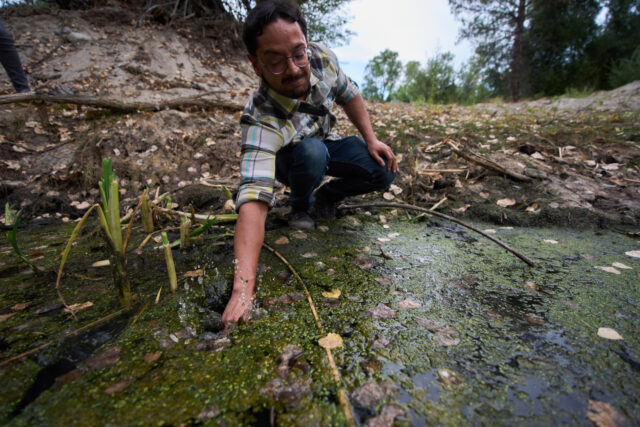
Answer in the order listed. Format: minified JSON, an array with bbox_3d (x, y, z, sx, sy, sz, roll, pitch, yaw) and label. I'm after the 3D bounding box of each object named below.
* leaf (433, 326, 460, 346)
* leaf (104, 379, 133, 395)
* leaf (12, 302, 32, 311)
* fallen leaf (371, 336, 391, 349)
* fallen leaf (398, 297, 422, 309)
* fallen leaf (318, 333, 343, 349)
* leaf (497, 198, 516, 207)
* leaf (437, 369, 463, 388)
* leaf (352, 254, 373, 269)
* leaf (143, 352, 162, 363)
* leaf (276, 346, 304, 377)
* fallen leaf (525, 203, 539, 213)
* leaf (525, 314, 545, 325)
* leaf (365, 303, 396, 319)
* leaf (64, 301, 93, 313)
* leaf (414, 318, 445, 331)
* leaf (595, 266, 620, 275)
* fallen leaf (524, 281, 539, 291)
[{"bbox_3d":[0.333,0.321,0.747,0.062,0.012,0.080,8,18,27],"label":"leaf"},{"bbox_3d":[-0.401,0.345,0.566,0.045,0.010,0.022,-9,15,-37],"label":"leaf"},{"bbox_3d":[-0.909,0.281,0.865,0.038,0.010,0.047,-1,12,-6],"label":"leaf"},{"bbox_3d":[0.132,0.275,0.612,0.046,0.012,0.028,-12,19,-38],"label":"fallen leaf"},{"bbox_3d":[0.234,0.238,0.750,0.056,0.012,0.042,-3,15,-11],"label":"fallen leaf"},{"bbox_3d":[0.030,0.315,0.700,0.055,0.012,0.057,7,14,30],"label":"fallen leaf"},{"bbox_3d":[0.983,-0.056,1.500,0.090,0.025,0.065,0,15,0],"label":"leaf"},{"bbox_3d":[0.269,0.340,0.585,0.033,0.012,0.052,-2,12,-8],"label":"leaf"},{"bbox_3d":[0.151,0.169,1.001,0.068,0.020,0.058,0,15,0],"label":"leaf"},{"bbox_3d":[-0.334,0.288,0.572,0.034,0.009,0.024,-5,16,-17],"label":"leaf"},{"bbox_3d":[-0.066,0.337,0.655,0.051,0.030,0.085,-3,16,-9],"label":"leaf"},{"bbox_3d":[1.095,-0.030,1.470,0.068,0.030,0.055,0,15,0],"label":"fallen leaf"},{"bbox_3d":[0.613,0.302,0.814,0.048,0.012,0.039,3,16,11],"label":"leaf"},{"bbox_3d":[0.182,0.288,0.822,0.077,0.015,0.078,-11,16,-42],"label":"leaf"},{"bbox_3d":[-0.730,0.281,0.862,0.048,0.012,0.067,12,17,44],"label":"leaf"},{"bbox_3d":[0.304,0.311,0.788,0.079,0.010,0.033,11,19,34],"label":"leaf"},{"bbox_3d":[1.143,0.224,1.134,0.069,0.010,0.081,5,13,21],"label":"leaf"},{"bbox_3d":[0.625,0.213,0.846,0.029,0.010,0.053,6,16,21],"label":"fallen leaf"}]

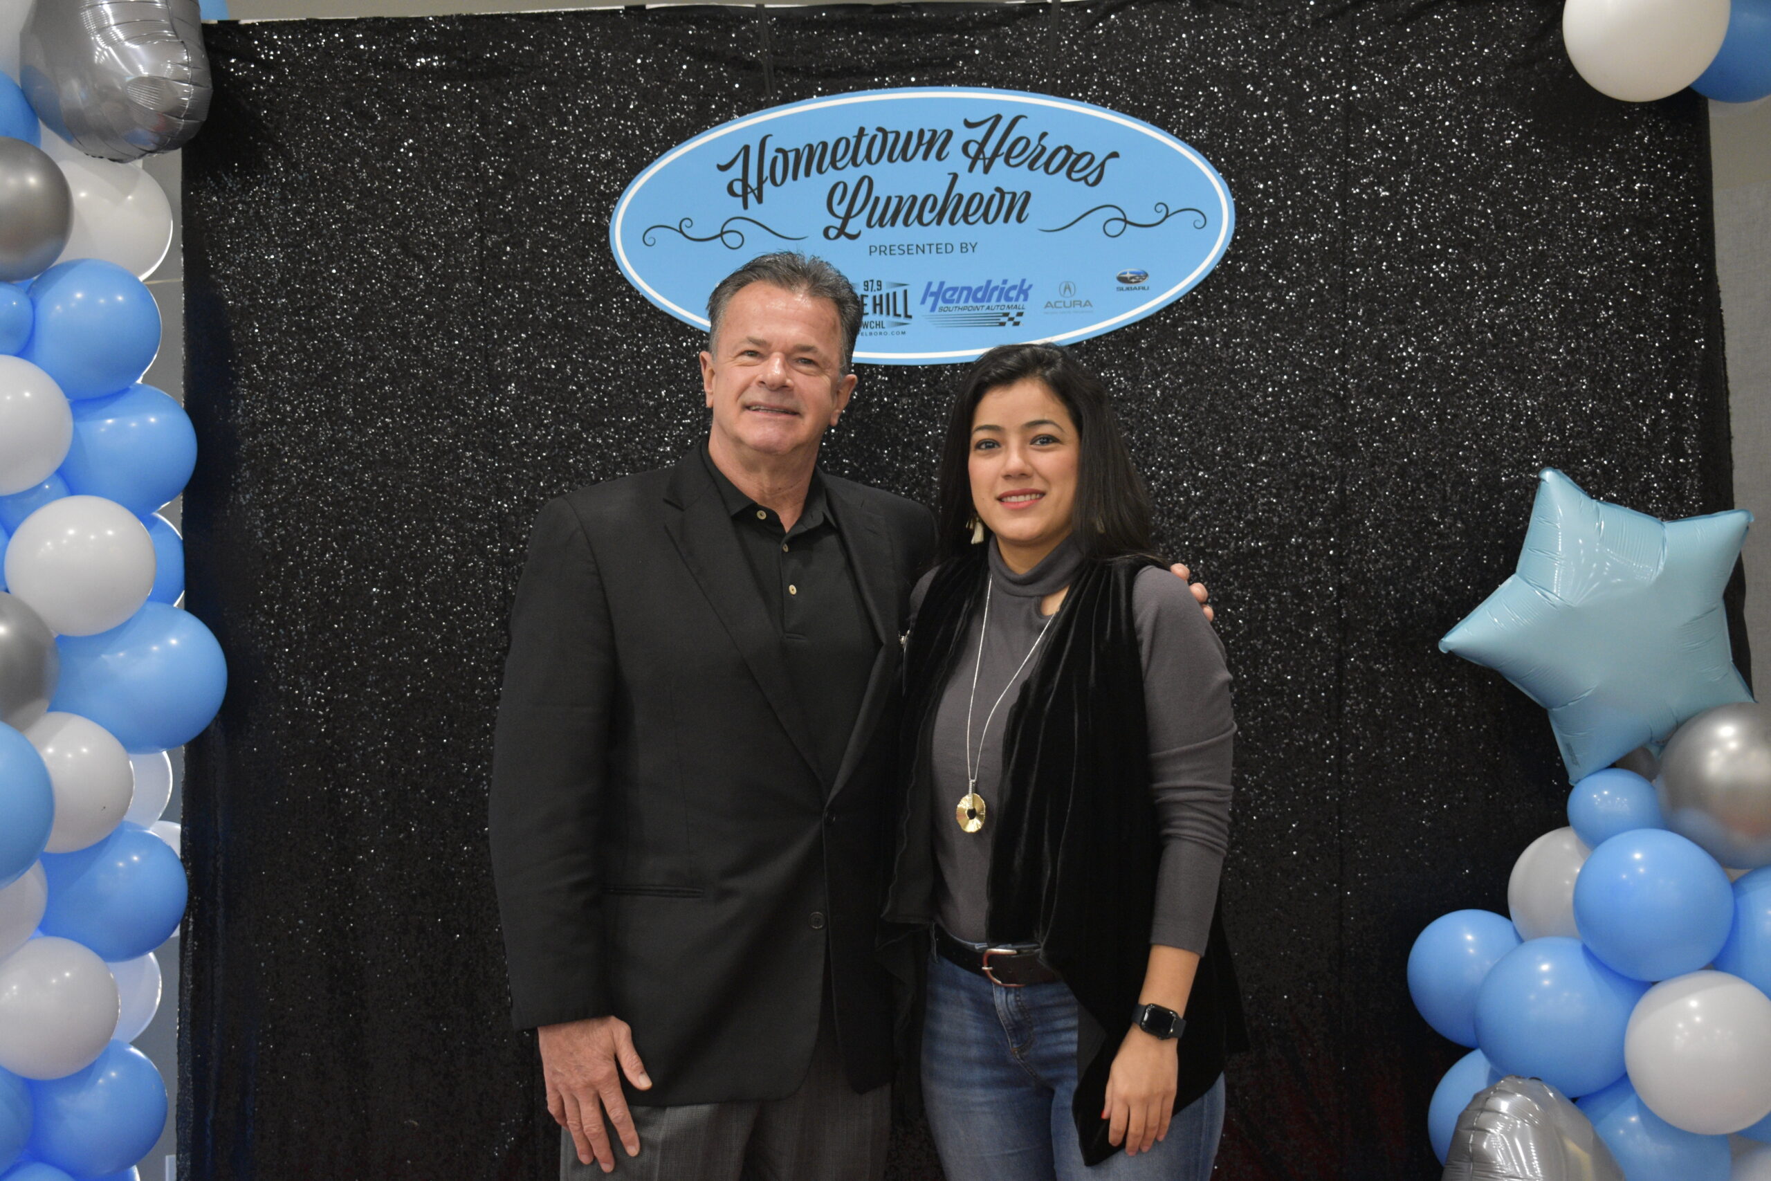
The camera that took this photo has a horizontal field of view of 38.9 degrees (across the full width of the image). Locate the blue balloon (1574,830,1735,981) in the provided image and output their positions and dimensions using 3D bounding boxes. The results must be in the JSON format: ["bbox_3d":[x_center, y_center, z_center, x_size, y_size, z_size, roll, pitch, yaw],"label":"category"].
[{"bbox_3d":[0.980,0.401,3.200,0.206,0.200,0.207,-1,0,14],"label":"blue balloon"}]

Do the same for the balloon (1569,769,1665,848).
[{"bbox_3d":[0.944,0.286,3.250,0.121,0.115,0.121,-1,0,14],"label":"balloon"}]

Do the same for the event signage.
[{"bbox_3d":[0.051,-0.504,3.480,0.865,0.385,0.010,-1,0,2],"label":"event signage"}]

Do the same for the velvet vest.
[{"bbox_3d":[0.202,0.299,2.830,0.410,0.700,0.300,-1,0,27],"label":"velvet vest"}]

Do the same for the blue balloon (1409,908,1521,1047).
[{"bbox_3d":[0.779,0.511,3.320,0.182,0.184,0.185,-1,0,14],"label":"blue balloon"}]

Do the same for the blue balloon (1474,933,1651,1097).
[{"bbox_3d":[0.861,0.544,3.200,0.216,0.207,0.212,-1,0,14],"label":"blue balloon"}]

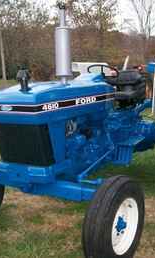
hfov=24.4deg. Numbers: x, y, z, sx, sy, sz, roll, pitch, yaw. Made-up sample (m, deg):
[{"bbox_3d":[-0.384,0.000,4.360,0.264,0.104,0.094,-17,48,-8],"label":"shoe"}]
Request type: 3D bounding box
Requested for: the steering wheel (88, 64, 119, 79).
[{"bbox_3d":[0.322,-0.656,4.274,0.404,0.071,0.404,5,-19,32],"label":"steering wheel"}]

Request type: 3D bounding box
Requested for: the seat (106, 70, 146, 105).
[{"bbox_3d":[0.661,-0.555,4.830,0.505,0.424,0.485,5,14,32],"label":"seat"}]

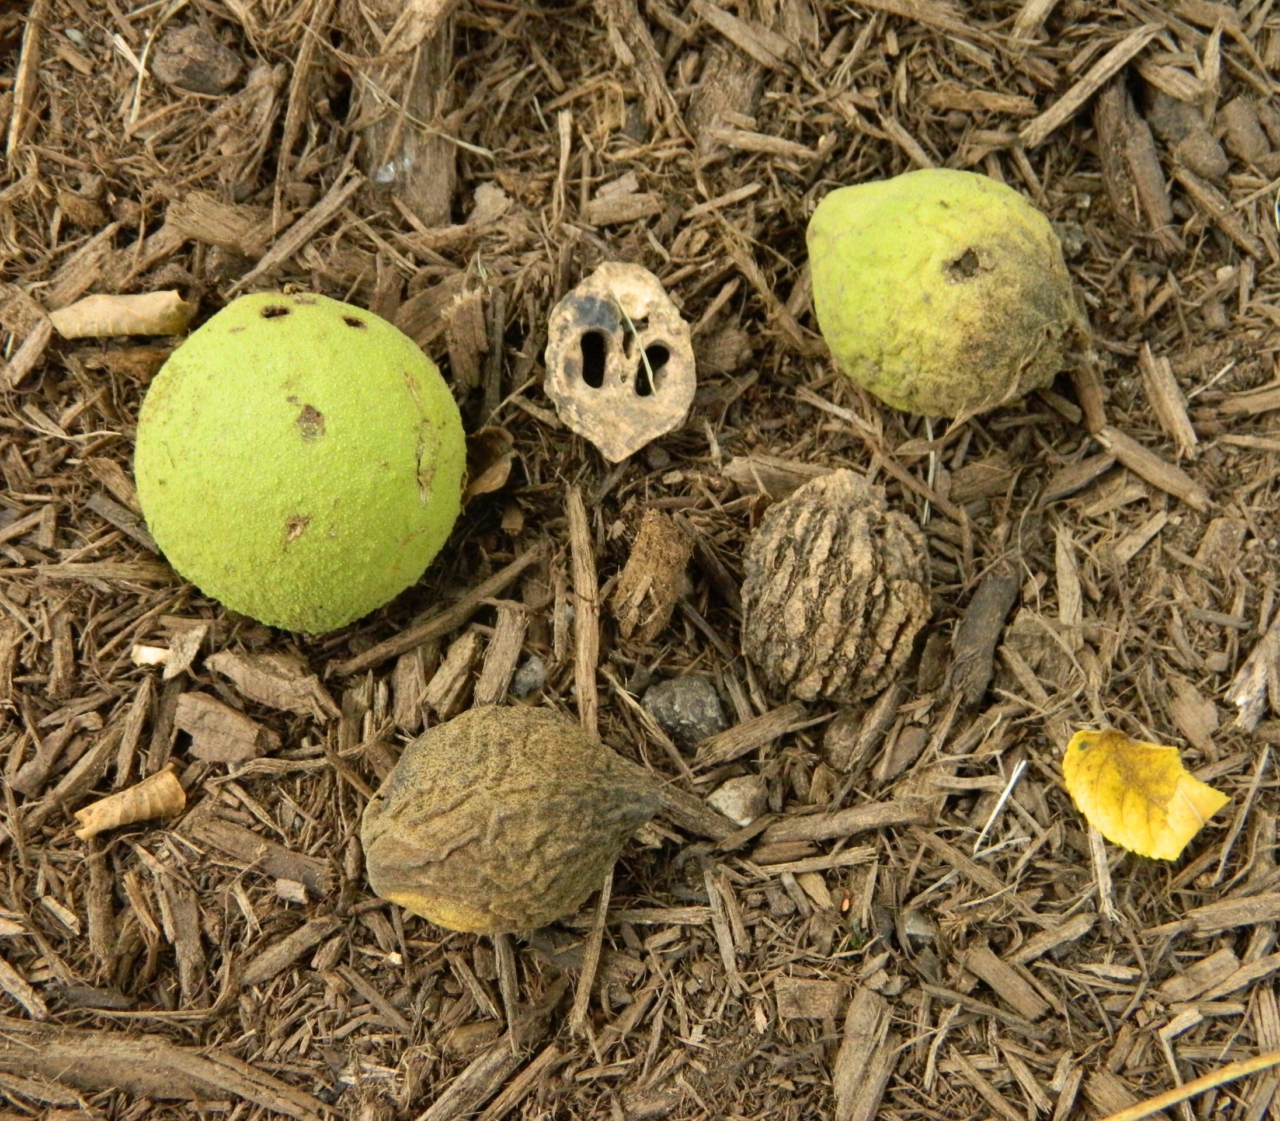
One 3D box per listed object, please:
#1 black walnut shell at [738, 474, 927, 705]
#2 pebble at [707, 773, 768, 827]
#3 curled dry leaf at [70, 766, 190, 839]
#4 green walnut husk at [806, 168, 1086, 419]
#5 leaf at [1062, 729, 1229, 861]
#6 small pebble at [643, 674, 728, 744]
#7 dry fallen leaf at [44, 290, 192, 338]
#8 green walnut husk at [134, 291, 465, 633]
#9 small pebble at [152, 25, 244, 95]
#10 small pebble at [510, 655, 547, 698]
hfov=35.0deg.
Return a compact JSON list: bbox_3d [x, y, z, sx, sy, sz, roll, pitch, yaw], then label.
[{"bbox_3d":[0.035,0.004,0.354,0.032,0.032,0.041,6,70,2],"label":"black walnut shell"},{"bbox_3d":[0.018,0.041,0.352,0.010,0.008,0.008,-34,73,-11],"label":"pebble"},{"bbox_3d":[-0.088,0.042,0.349,0.019,0.007,0.007,-21,71,-7],"label":"curled dry leaf"},{"bbox_3d":[0.056,-0.049,0.368,0.051,0.043,0.045,16,71,6],"label":"green walnut husk"},{"bbox_3d":[0.085,0.038,0.350,0.021,0.006,0.026,-42,75,-14],"label":"leaf"},{"bbox_3d":[0.008,0.026,0.357,0.015,0.011,0.012,13,71,5],"label":"small pebble"},{"bbox_3d":[-0.098,-0.046,0.382,0.026,0.009,0.009,-2,70,-1],"label":"dry fallen leaf"},{"bbox_3d":[-0.059,-0.017,0.349,0.057,0.057,0.057,0,70,0],"label":"green walnut husk"},{"bbox_3d":[-0.088,-0.099,0.402,0.018,0.012,0.014,11,70,4],"label":"small pebble"},{"bbox_3d":[-0.020,0.021,0.360,0.005,0.006,0.008,12,70,4],"label":"small pebble"}]

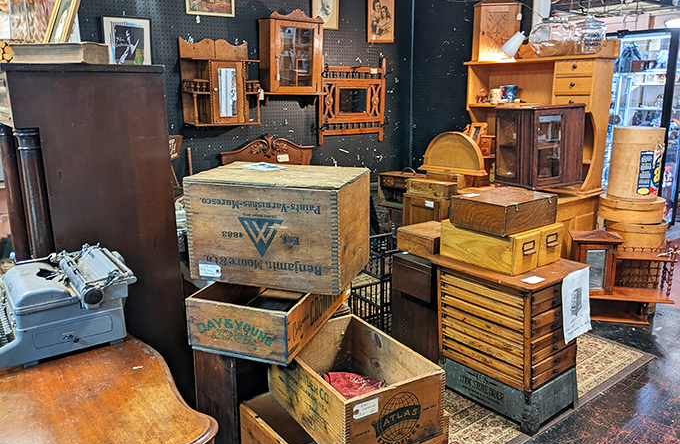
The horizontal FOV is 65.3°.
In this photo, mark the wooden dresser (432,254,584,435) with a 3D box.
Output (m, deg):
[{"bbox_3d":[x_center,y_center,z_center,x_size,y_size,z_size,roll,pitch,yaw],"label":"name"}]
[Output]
[{"bbox_3d":[0.763,0.502,2.446,0.395,0.660,0.570,-11,15,-32],"label":"wooden dresser"}]

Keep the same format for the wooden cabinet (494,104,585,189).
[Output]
[{"bbox_3d":[1.292,-0.504,3.438,0.475,0.490,0.320,-9,16,-31],"label":"wooden cabinet"}]

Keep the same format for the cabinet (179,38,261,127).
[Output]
[{"bbox_3d":[-0.797,-0.945,3.592,0.500,0.570,0.180,-11,17,-36],"label":"cabinet"}]

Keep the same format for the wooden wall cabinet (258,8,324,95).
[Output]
[{"bbox_3d":[-0.351,-1.215,3.890,0.500,0.637,0.170,-11,17,-36],"label":"wooden wall cabinet"}]

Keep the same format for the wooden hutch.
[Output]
[{"bbox_3d":[1.195,-0.348,3.736,0.600,1.730,1.060,-11,17,-38],"label":"wooden hutch"}]

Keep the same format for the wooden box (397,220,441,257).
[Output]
[{"bbox_3d":[0.491,0.098,2.811,0.278,0.112,0.257,-11,17,-38],"label":"wooden box"}]

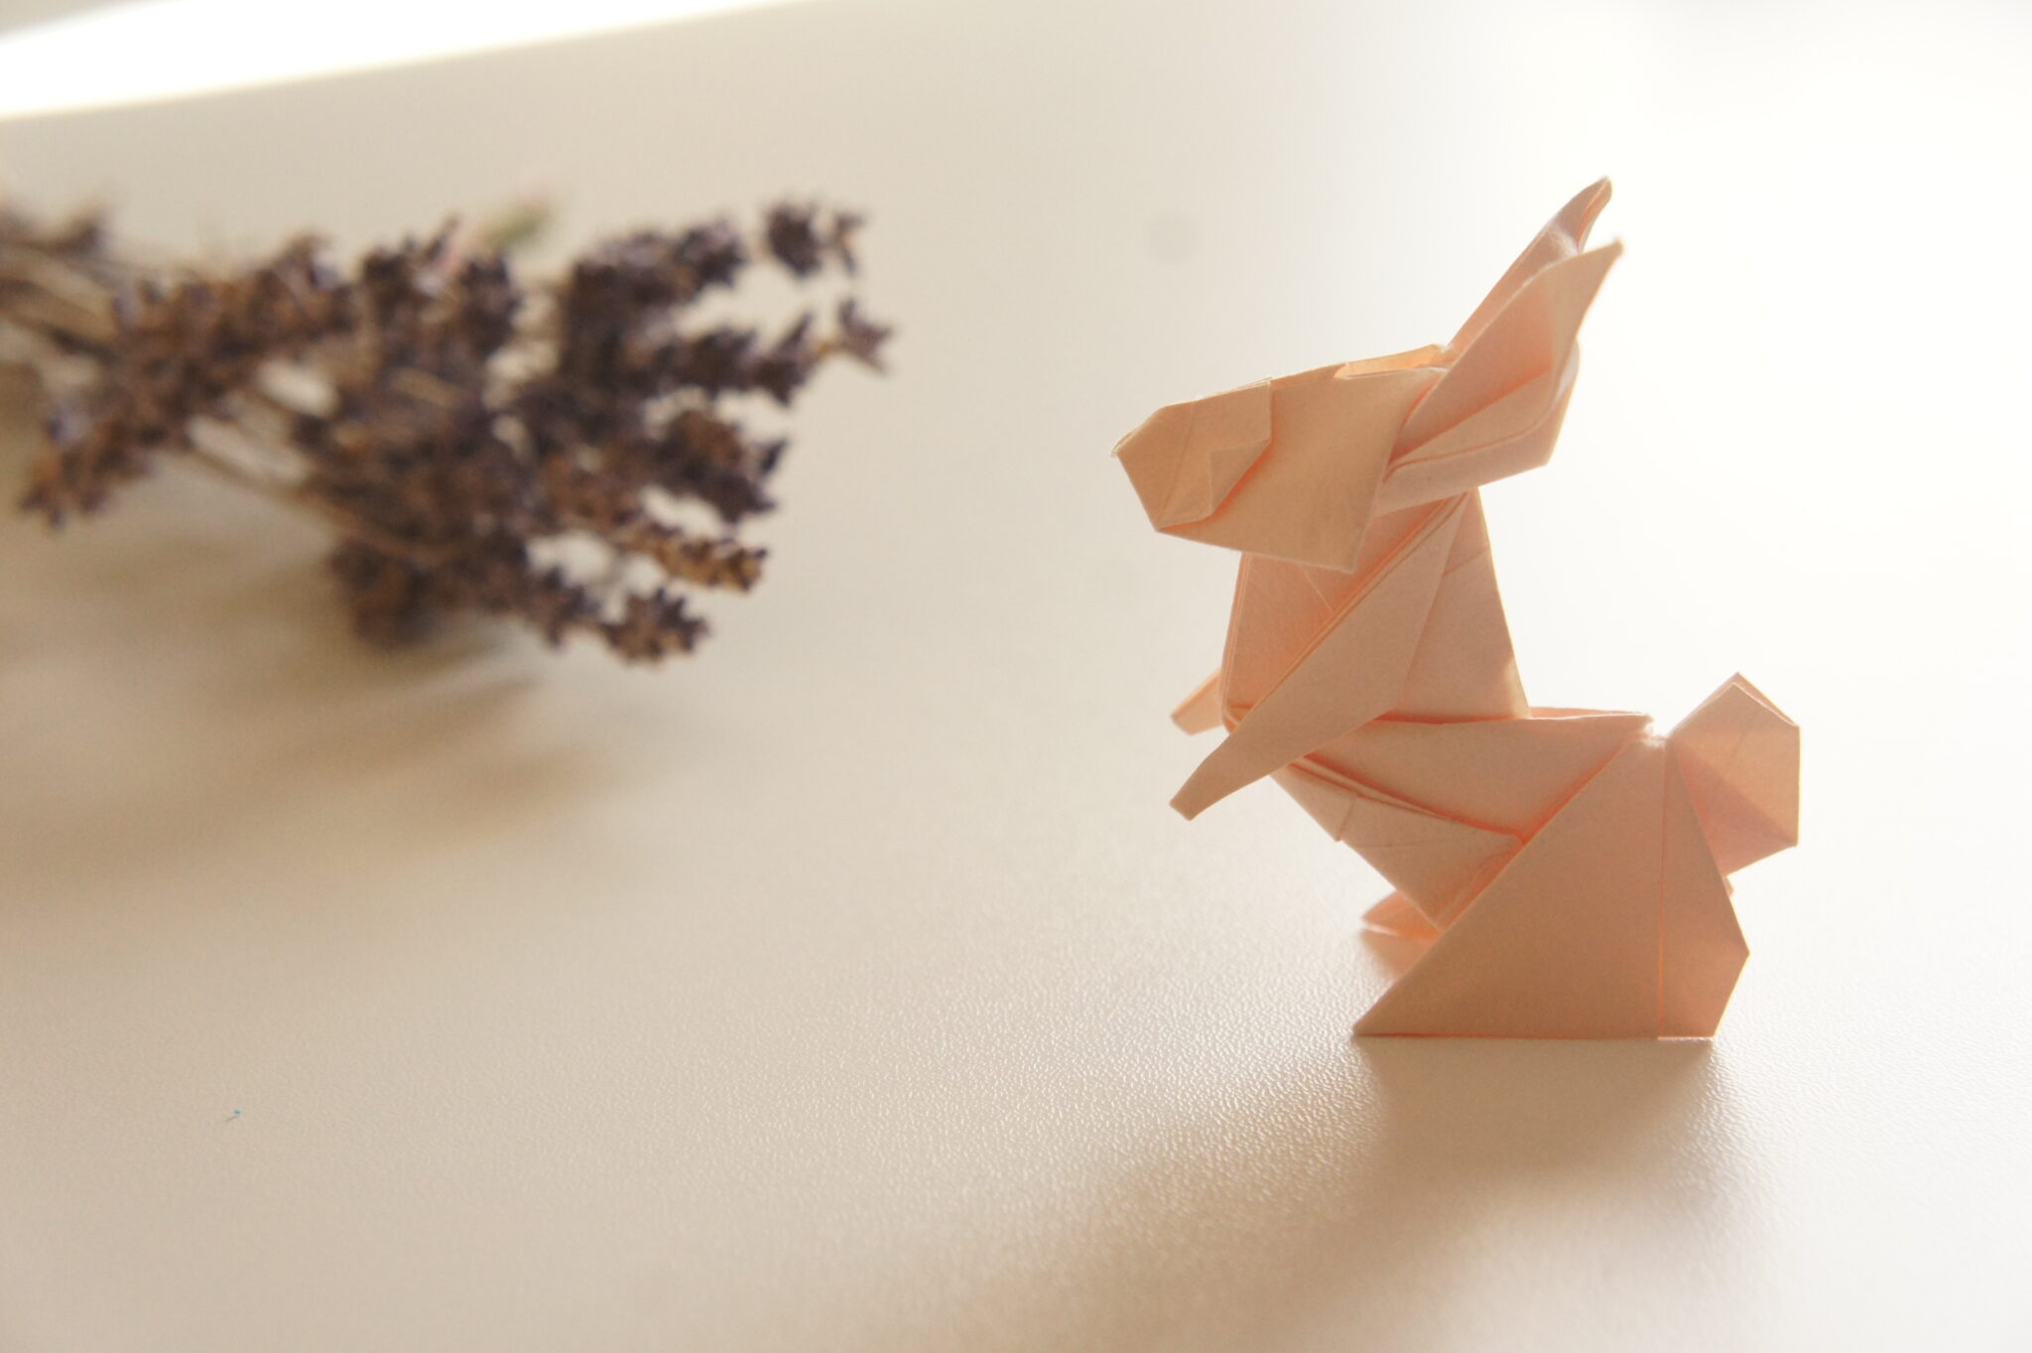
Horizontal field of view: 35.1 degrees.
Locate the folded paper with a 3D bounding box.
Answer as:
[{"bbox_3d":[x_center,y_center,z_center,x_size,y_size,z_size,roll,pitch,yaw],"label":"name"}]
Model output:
[{"bbox_3d":[0.039,-0.006,0.284,0.062,0.074,0.024,3,23,7],"label":"folded paper"}]

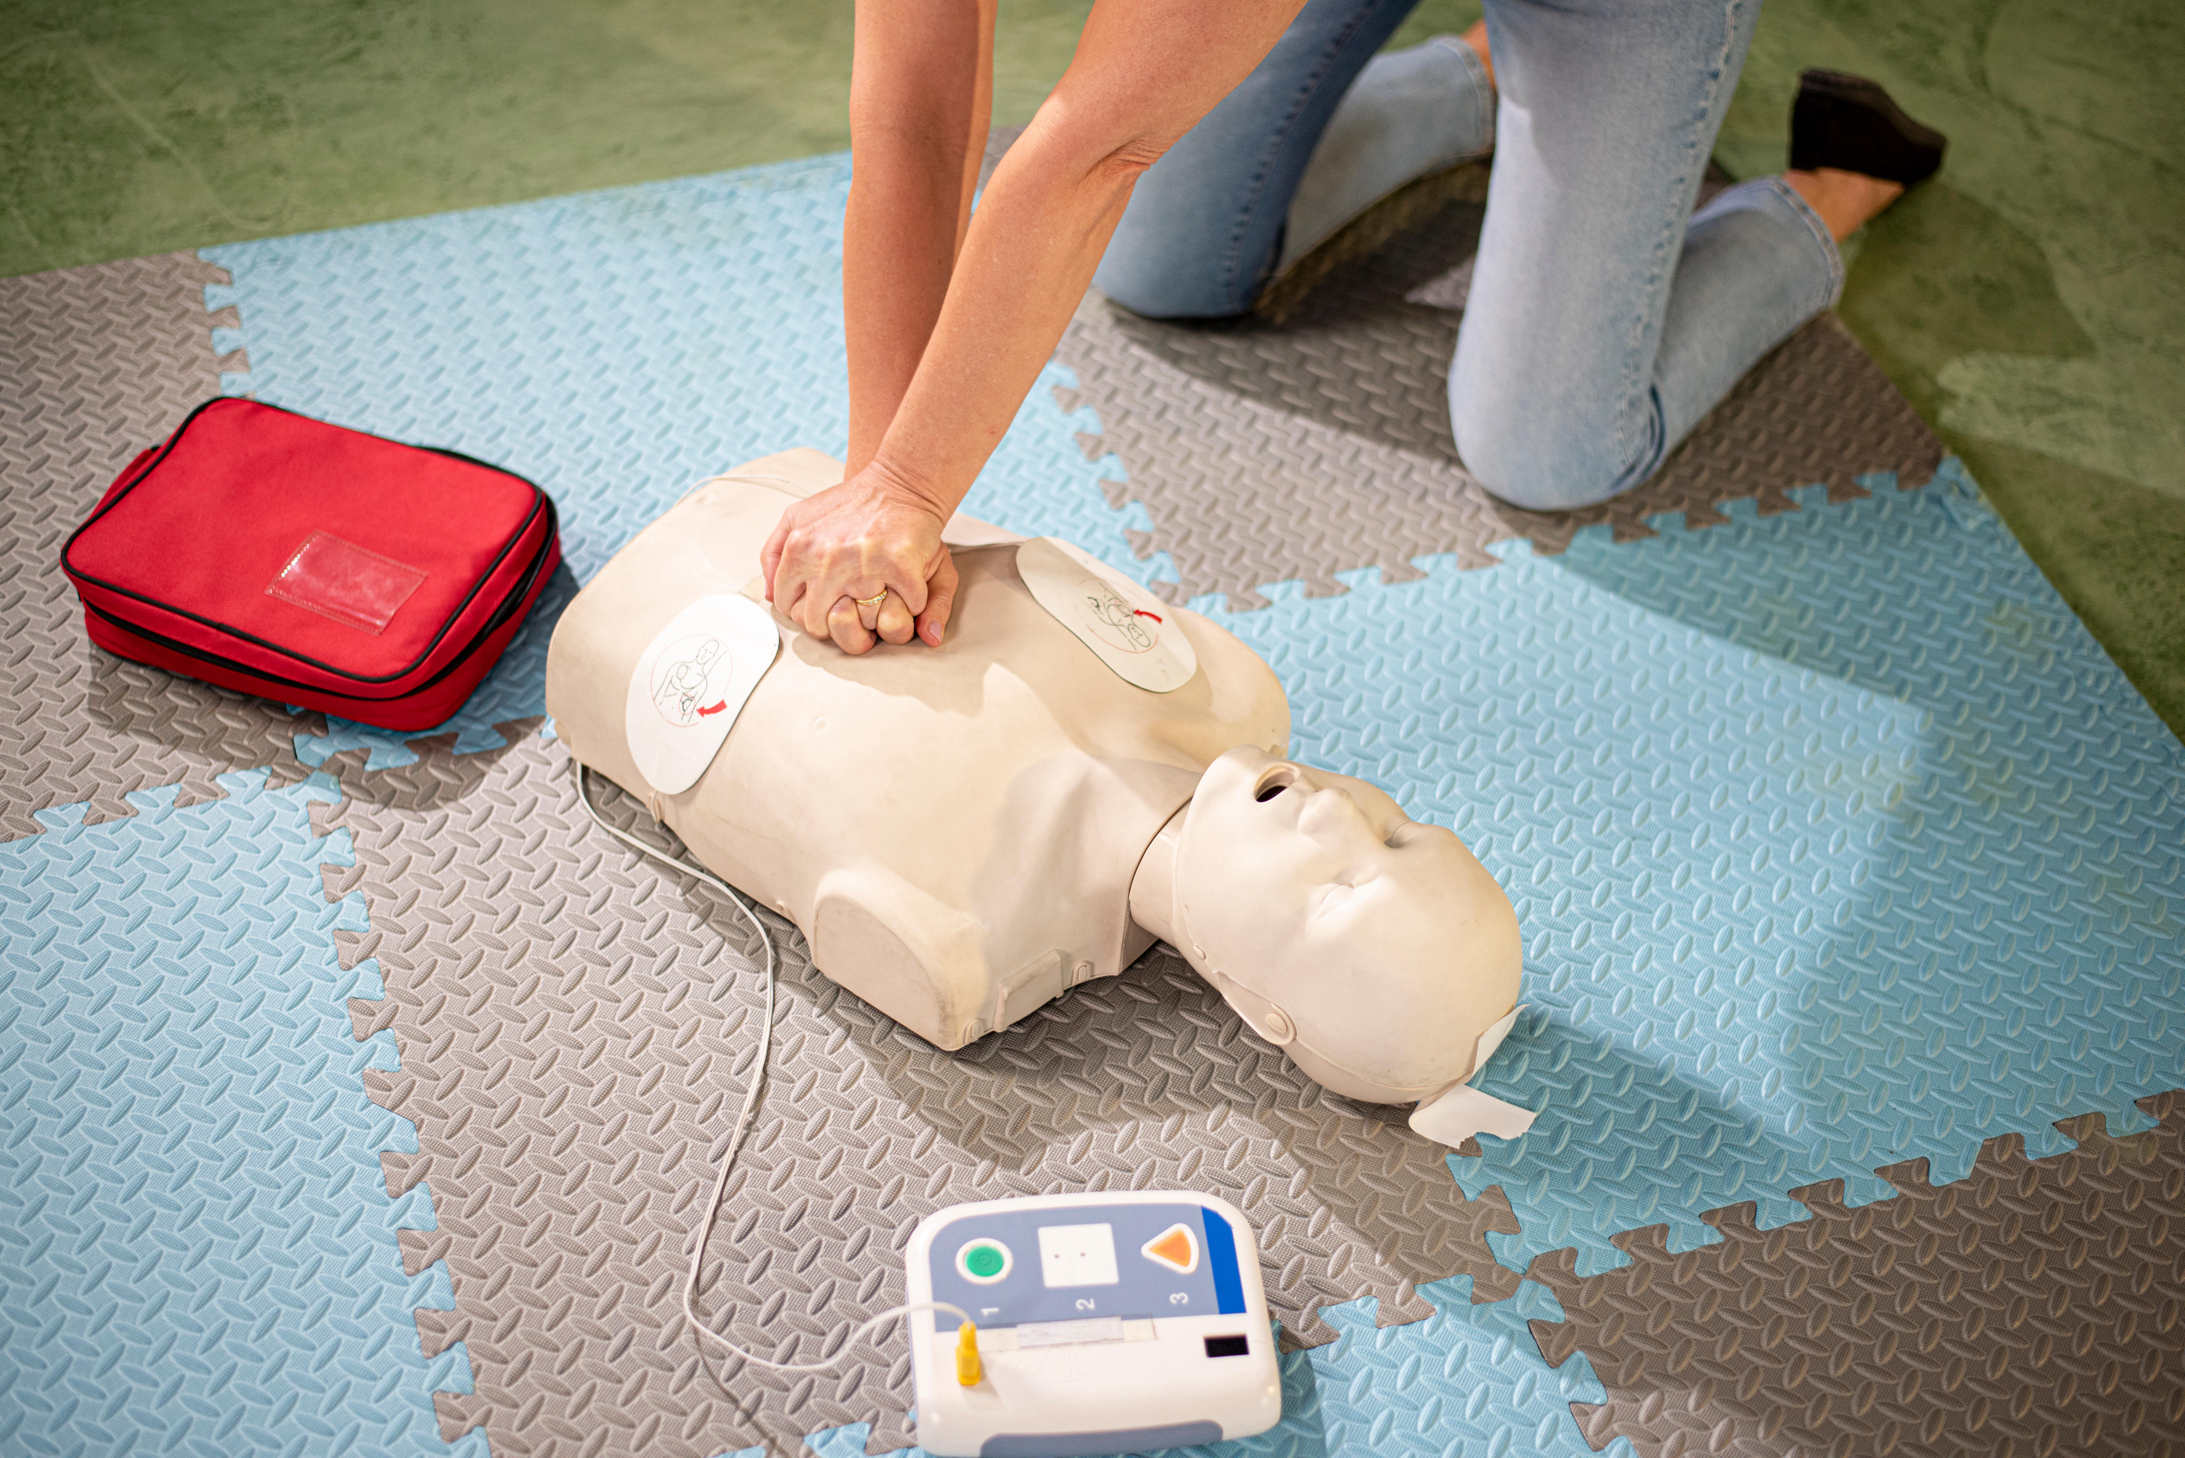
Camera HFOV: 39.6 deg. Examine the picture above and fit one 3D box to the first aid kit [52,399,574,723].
[{"bbox_3d":[-0.537,-0.114,2.092,0.272,0.072,0.207,16,45,11],"label":"first aid kit"}]

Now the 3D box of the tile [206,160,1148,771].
[{"bbox_3d":[-0.315,-0.224,2.285,0.632,0.014,0.622,-11,46,-15],"label":"tile"}]

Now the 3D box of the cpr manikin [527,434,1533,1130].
[{"bbox_3d":[-0.021,0.028,1.891,0.665,0.210,0.330,28,49,22],"label":"cpr manikin"}]

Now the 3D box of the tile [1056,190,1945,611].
[{"bbox_3d":[0.263,-0.336,2.446,0.640,0.014,0.622,-11,46,-15],"label":"tile"}]

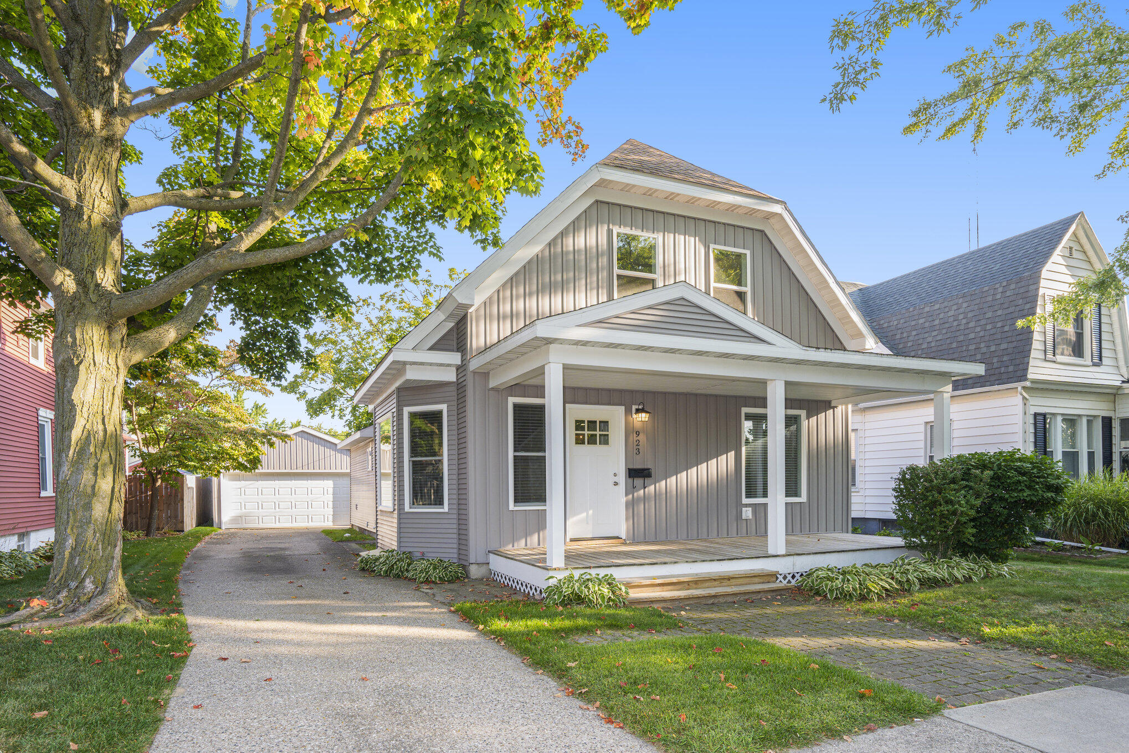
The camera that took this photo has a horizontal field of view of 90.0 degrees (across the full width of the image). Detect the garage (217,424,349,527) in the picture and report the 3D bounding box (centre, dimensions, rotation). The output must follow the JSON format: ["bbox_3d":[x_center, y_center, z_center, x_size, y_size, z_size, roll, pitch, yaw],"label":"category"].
[{"bbox_3d":[-10.600,4.200,24.700,6.500,3.900,6.500,1,-6,-12],"label":"garage"}]

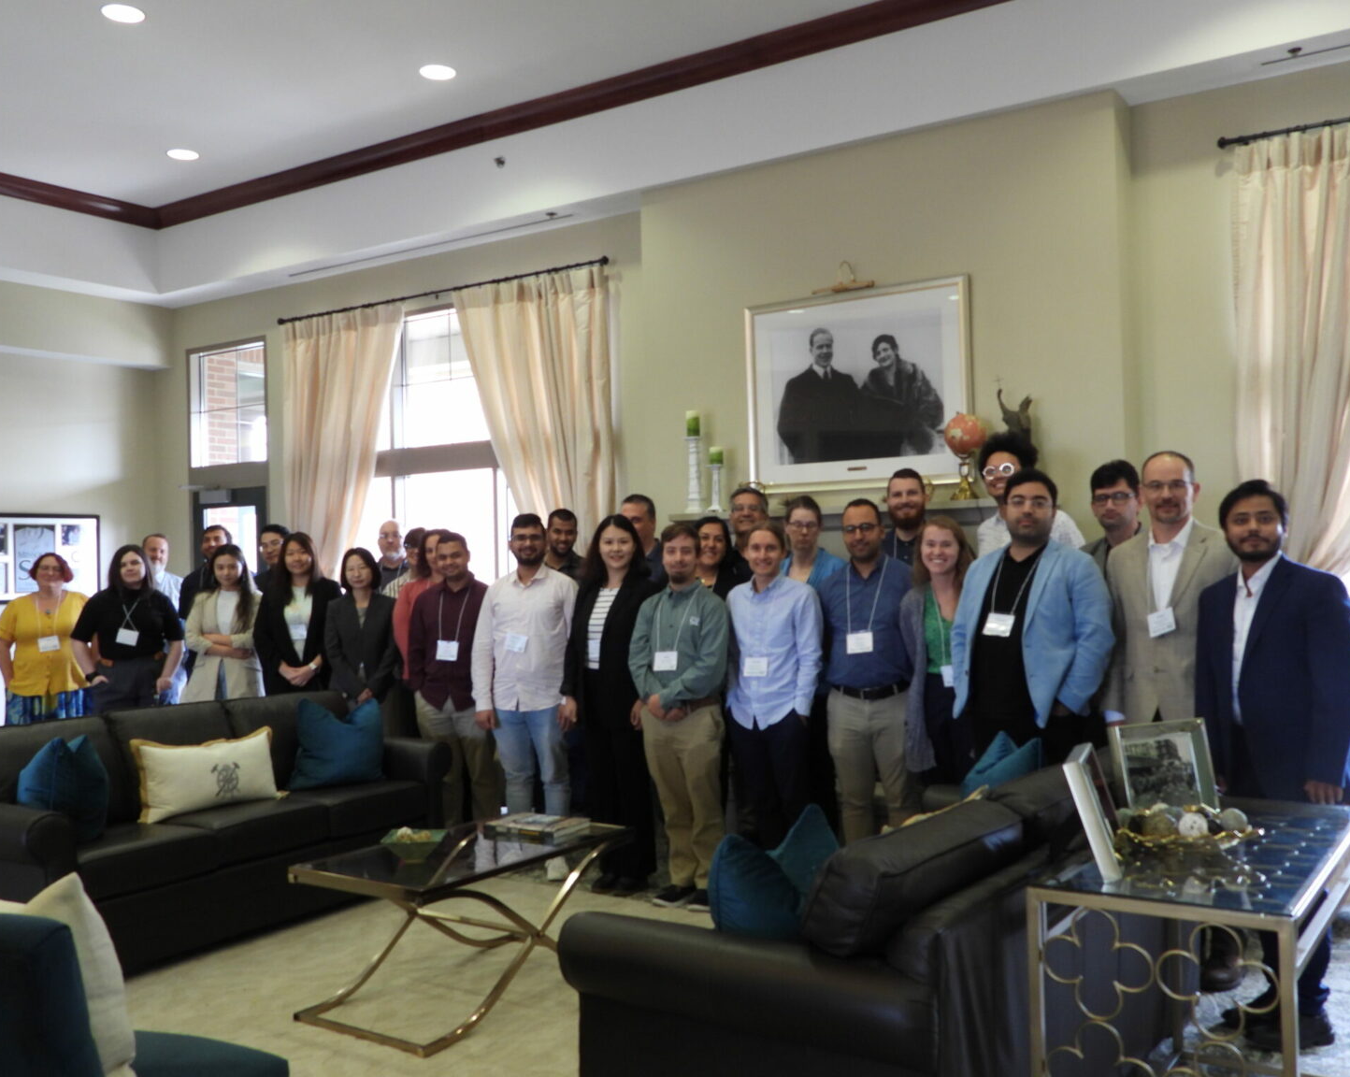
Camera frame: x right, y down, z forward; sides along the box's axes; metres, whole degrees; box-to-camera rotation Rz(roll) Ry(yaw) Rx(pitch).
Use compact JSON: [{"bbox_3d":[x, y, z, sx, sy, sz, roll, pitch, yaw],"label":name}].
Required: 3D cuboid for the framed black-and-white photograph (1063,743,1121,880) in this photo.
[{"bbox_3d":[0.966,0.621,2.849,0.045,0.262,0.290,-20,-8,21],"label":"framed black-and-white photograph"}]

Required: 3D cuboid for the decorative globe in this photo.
[{"bbox_3d":[1.425,-0.503,6.070,0.215,0.220,0.215,-2,-1,34],"label":"decorative globe"}]

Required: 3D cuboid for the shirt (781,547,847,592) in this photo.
[{"bbox_3d":[0.620,0.348,5.800,0.460,0.620,0.270,-2,0,13],"label":"shirt"}]

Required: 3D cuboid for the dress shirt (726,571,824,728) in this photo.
[{"bbox_3d":[0.429,0.503,5.500,0.450,0.690,0.260,-2,0,21],"label":"dress shirt"}]

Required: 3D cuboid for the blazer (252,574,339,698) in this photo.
[{"bbox_3d":[-2.029,0.557,6.680,0.460,0.700,0.280,-1,-1,-15],"label":"blazer"}]

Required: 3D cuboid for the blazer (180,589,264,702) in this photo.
[{"bbox_3d":[-2.446,0.630,6.750,0.450,0.720,0.320,-1,-1,-15],"label":"blazer"}]

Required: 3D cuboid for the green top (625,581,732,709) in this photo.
[{"bbox_3d":[0.019,0.463,5.400,0.440,0.550,0.270,-2,-1,15],"label":"green top"}]

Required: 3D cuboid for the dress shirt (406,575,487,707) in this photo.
[{"bbox_3d":[-1.088,0.510,6.050,0.450,0.650,0.280,-2,0,-7],"label":"dress shirt"}]

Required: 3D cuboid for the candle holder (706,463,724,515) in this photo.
[{"bbox_3d":[0.220,-0.273,6.880,0.100,0.285,0.100,-2,-1,34],"label":"candle holder"}]

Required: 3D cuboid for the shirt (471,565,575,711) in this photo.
[{"bbox_3d":[-0.713,0.472,5.880,0.500,0.680,0.270,-2,-1,7],"label":"shirt"}]

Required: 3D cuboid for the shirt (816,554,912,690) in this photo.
[{"bbox_3d":[0.782,0.344,5.120,0.480,0.600,0.290,-2,0,12],"label":"shirt"}]

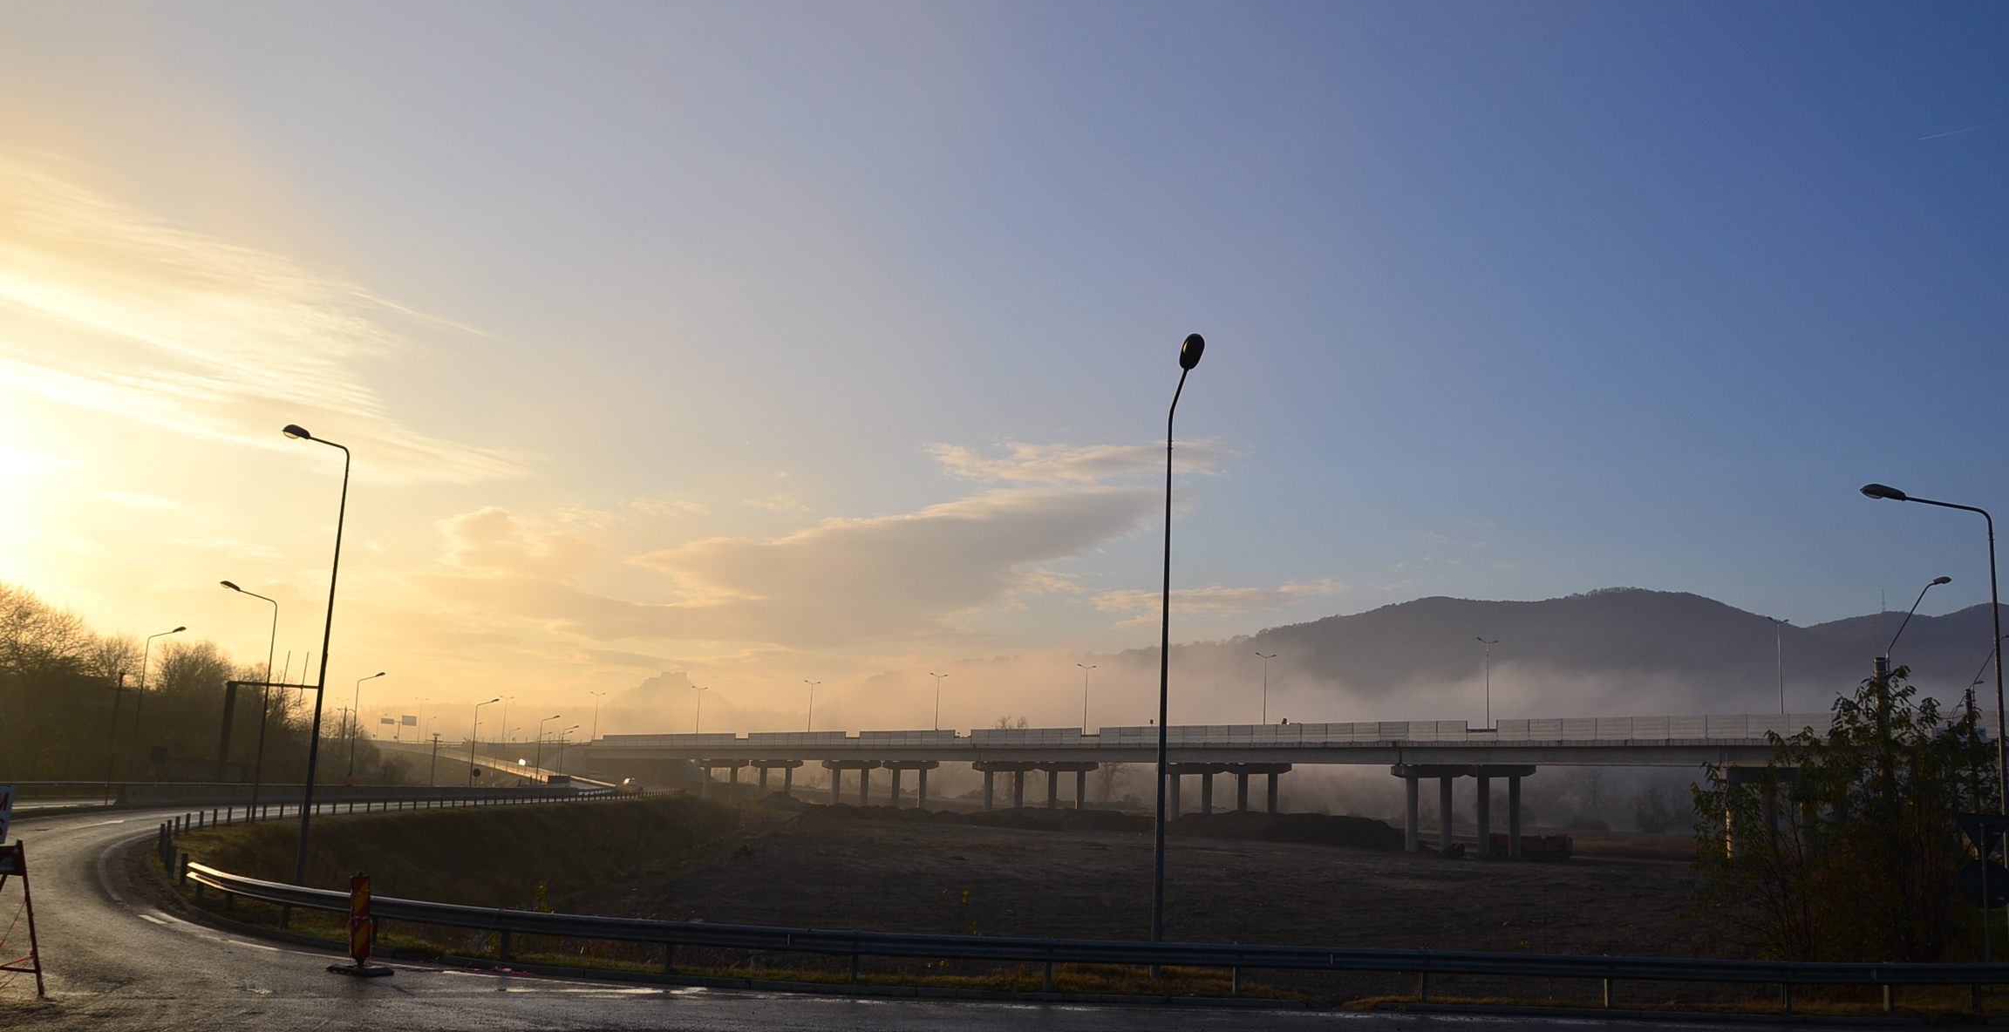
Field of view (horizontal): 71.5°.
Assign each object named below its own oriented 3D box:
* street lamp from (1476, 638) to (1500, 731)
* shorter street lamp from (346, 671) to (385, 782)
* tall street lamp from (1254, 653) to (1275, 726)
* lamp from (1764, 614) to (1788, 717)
[{"bbox_3d":[59.692,21.674,171.546,4.300,12.762,0.400,11,-15,-39],"label":"street lamp"},{"bbox_3d":[-54.286,18.555,118.229,2.550,10.350,0.350,3,-11,-4],"label":"shorter street lamp"},{"bbox_3d":[37.054,26.049,197.070,4.300,12.762,0.400,12,-15,-41],"label":"tall street lamp"},{"bbox_3d":[80.990,16.992,145.122,4.300,12.762,0.400,11,-14,-37],"label":"lamp"}]

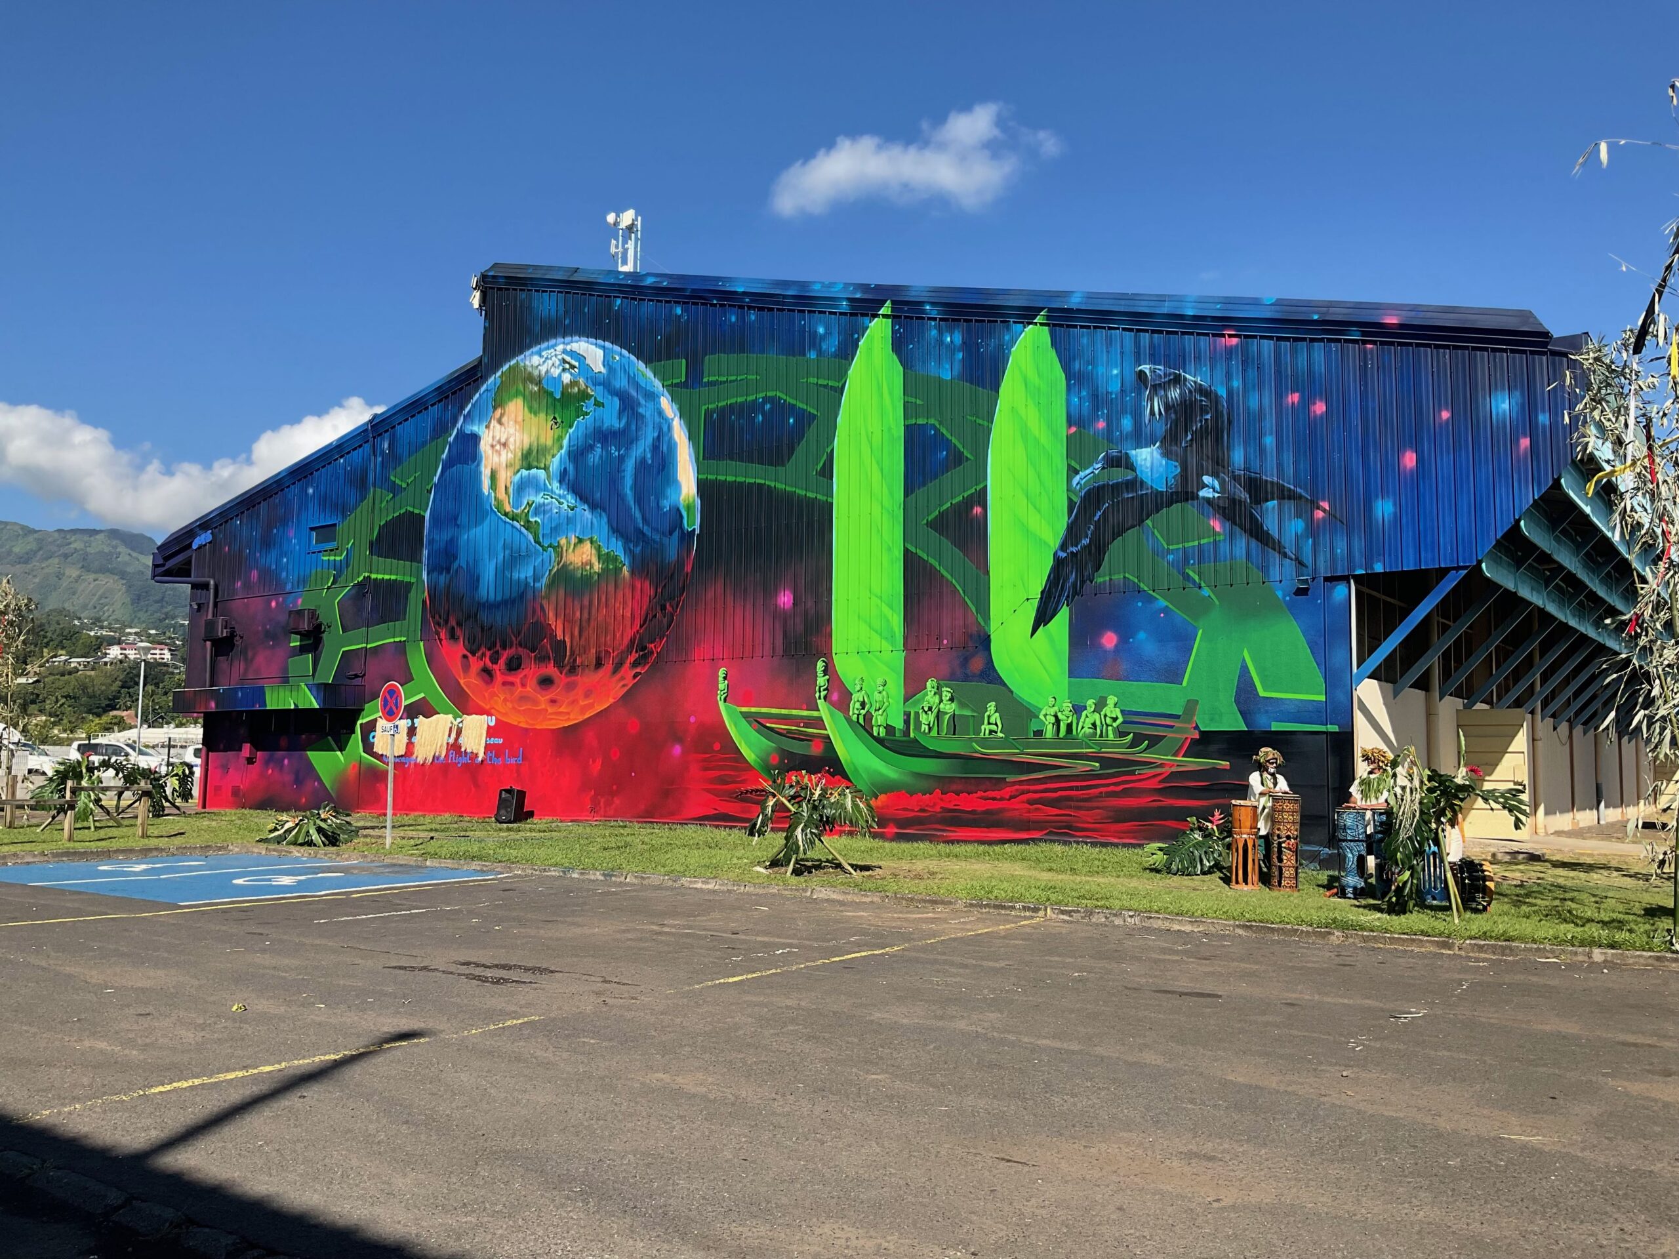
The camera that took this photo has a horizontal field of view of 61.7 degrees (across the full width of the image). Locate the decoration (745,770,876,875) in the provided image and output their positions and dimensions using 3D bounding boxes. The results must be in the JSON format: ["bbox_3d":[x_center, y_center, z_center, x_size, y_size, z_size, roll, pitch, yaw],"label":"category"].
[{"bbox_3d":[-0.391,2.655,19.500,1.764,1.444,1.400,1,-6,-1],"label":"decoration"}]

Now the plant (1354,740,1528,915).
[{"bbox_3d":[6.685,2.194,15.500,1.739,1.954,1.500,-2,-6,23],"label":"plant"}]

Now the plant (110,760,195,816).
[{"bbox_3d":[-15.037,3.461,30.800,1.783,1.213,1.500,3,-6,-26],"label":"plant"}]

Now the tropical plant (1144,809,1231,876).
[{"bbox_3d":[4.808,2.892,19.200,1.251,0.900,1.000,-1,-6,14],"label":"tropical plant"}]

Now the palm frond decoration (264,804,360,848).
[{"bbox_3d":[-8.918,3.277,23.700,1.586,0.655,1.350,3,-6,-20],"label":"palm frond decoration"}]

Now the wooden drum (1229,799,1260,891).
[{"bbox_3d":[5.014,2.663,17.400,0.350,1.100,0.350,-1,-6,16],"label":"wooden drum"}]

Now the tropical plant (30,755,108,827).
[{"bbox_3d":[-14.487,3.076,26.600,1.564,1.372,1.500,4,-7,-28],"label":"tropical plant"}]

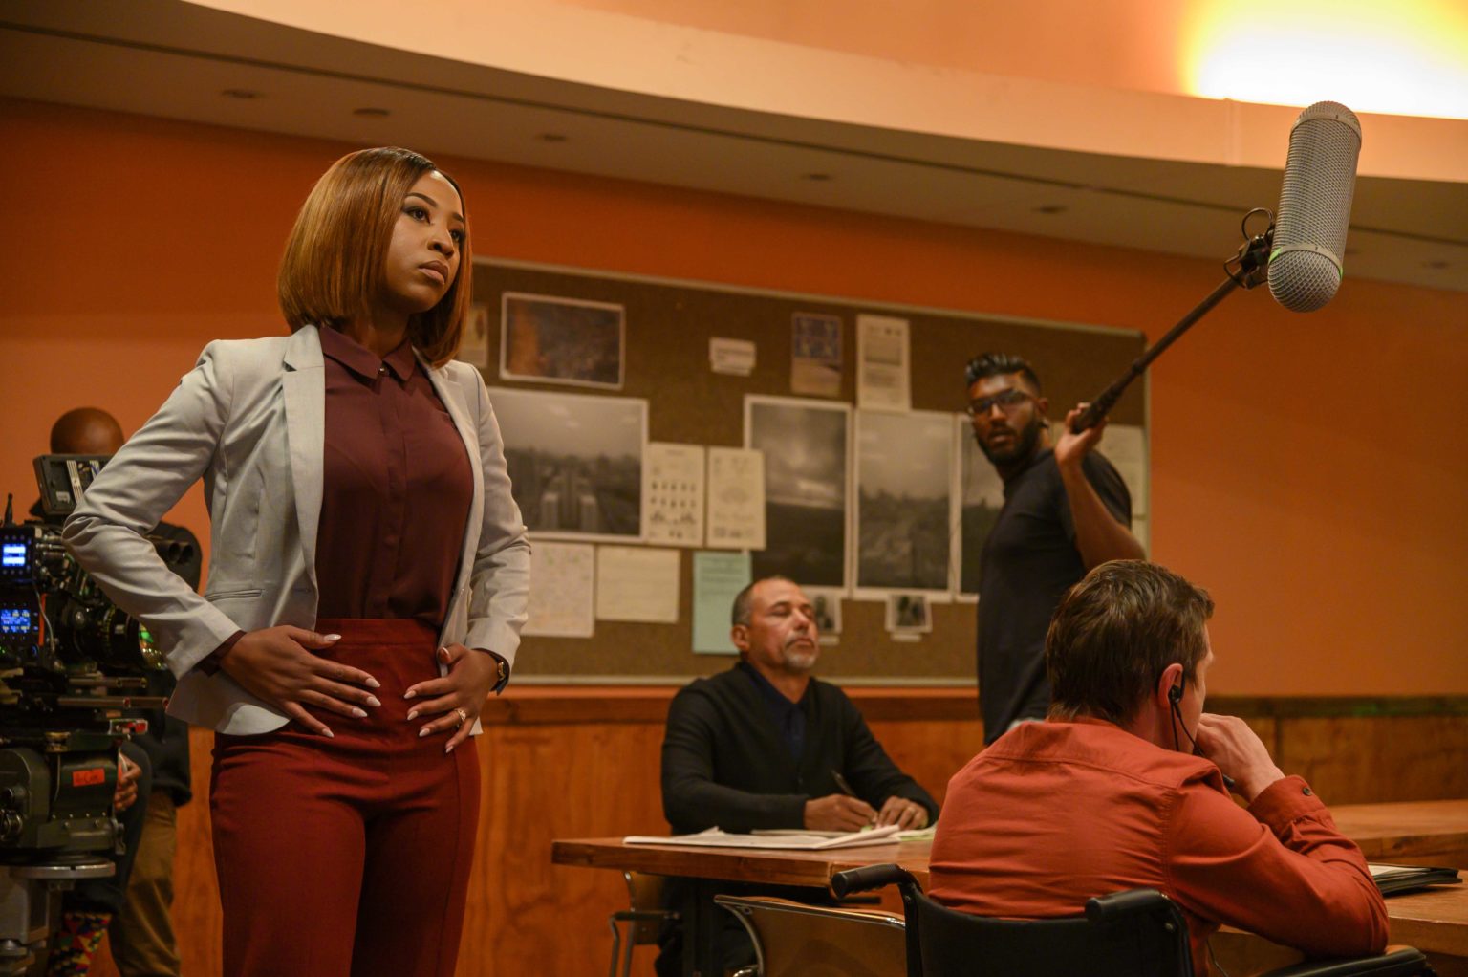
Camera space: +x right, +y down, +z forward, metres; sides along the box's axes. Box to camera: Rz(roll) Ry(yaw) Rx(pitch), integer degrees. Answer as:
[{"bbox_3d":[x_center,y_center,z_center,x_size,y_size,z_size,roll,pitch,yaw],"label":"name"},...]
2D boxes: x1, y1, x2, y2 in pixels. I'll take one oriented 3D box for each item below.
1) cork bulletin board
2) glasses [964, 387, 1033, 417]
[{"bbox_3d":[0.203,-0.001,8.250,3.000,1.202,0.030,3,-4,-36],"label":"cork bulletin board"},{"bbox_3d":[0.617,-0.186,5.991,0.142,0.045,0.140,-13,-10,28],"label":"glasses"}]

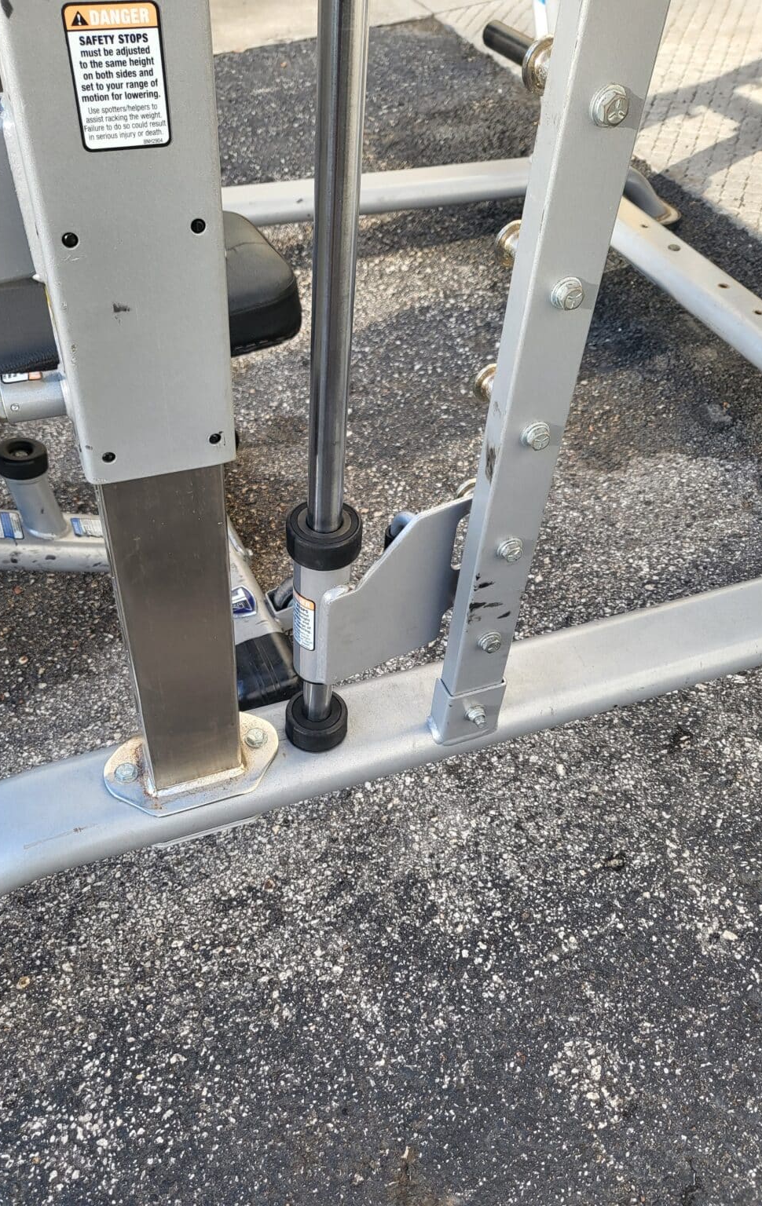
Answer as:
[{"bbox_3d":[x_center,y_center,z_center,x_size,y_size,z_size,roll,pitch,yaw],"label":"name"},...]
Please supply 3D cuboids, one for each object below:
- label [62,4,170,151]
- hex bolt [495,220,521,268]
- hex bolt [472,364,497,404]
[{"bbox_3d":[-0.118,-0.237,0.410,0.041,0.059,0.002,-14,47,-19],"label":"label"},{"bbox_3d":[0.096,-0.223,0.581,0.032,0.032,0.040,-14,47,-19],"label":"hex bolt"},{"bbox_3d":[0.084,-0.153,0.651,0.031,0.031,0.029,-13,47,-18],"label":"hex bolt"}]

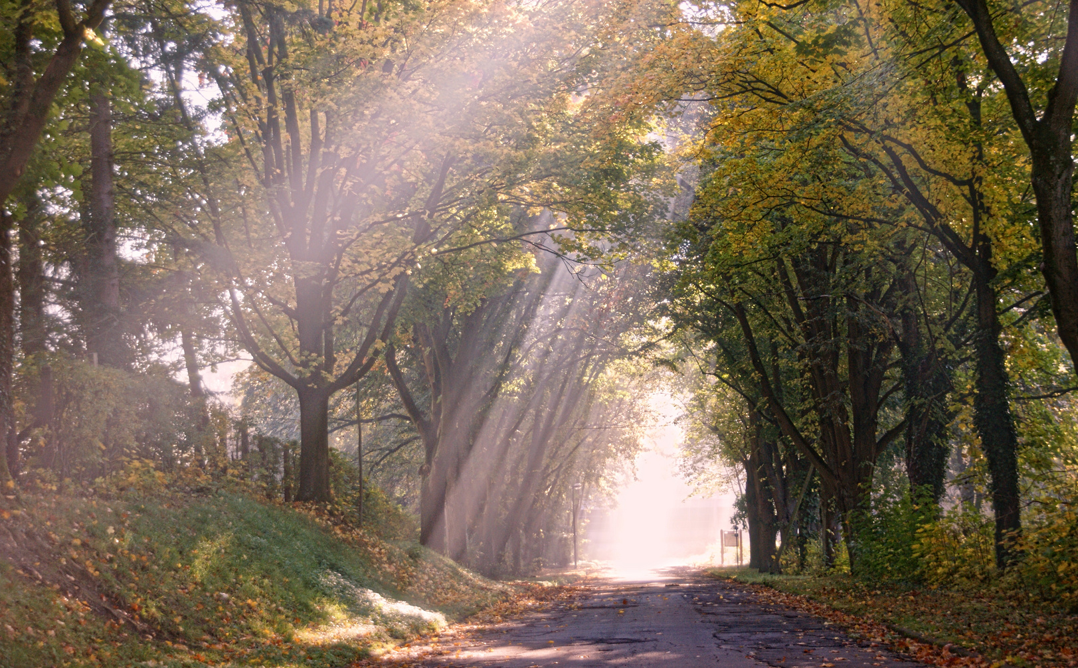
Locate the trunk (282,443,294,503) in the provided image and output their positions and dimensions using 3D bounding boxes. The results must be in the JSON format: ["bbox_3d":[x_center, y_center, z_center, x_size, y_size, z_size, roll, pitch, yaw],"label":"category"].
[{"bbox_3d":[-5.319,2.943,52.000,0.200,1.270,0.200,1,-5,-6],"label":"trunk"}]

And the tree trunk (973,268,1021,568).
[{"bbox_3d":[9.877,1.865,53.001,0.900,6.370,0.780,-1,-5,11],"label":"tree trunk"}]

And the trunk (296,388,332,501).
[{"bbox_3d":[-4.682,2.290,51.000,0.720,2.360,0.680,0,-5,-5],"label":"trunk"}]

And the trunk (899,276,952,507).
[{"bbox_3d":[9.610,1.422,61.001,1.150,5.740,1.000,-1,-5,9],"label":"trunk"}]

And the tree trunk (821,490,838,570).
[{"bbox_3d":[10.050,6.808,85.000,0.550,2.670,0.550,-1,-5,7],"label":"tree trunk"}]

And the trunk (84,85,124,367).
[{"bbox_3d":[-8.509,-2.122,48.001,0.680,5.560,0.620,1,-5,-10],"label":"trunk"}]

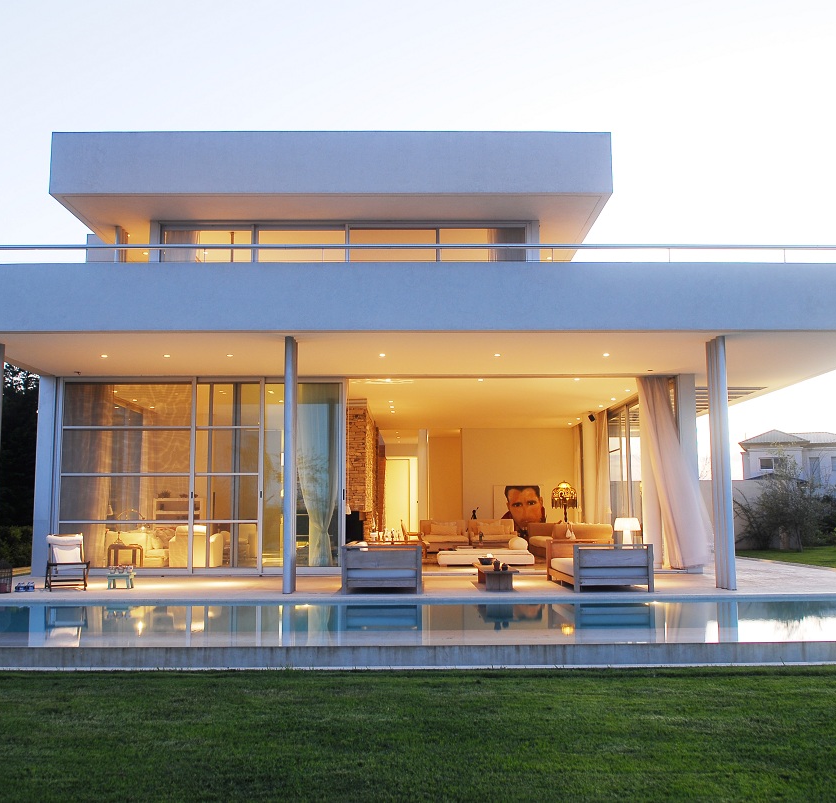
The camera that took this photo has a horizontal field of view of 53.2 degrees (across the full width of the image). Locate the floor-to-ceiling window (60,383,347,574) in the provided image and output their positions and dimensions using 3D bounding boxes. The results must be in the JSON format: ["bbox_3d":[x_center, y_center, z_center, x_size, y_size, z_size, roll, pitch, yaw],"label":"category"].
[{"bbox_3d":[-3.447,1.161,13.285,4.560,3.100,0.130,0,-7,0],"label":"floor-to-ceiling window"}]

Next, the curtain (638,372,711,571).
[{"bbox_3d":[3.960,1.111,13.014,1.050,3.000,0.500,0,-7,0],"label":"curtain"}]

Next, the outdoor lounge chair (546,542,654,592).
[{"bbox_3d":[2.310,2.103,10.821,0.960,0.580,1.700,0,-7,0],"label":"outdoor lounge chair"}]

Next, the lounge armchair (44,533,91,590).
[{"bbox_3d":[-4.512,2.066,10.739,0.560,0.740,0.720,2,-7,-17],"label":"lounge armchair"}]

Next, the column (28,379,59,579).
[{"bbox_3d":[-5.780,1.117,13.063,0.280,3.100,0.280,0,-7,0],"label":"column"}]

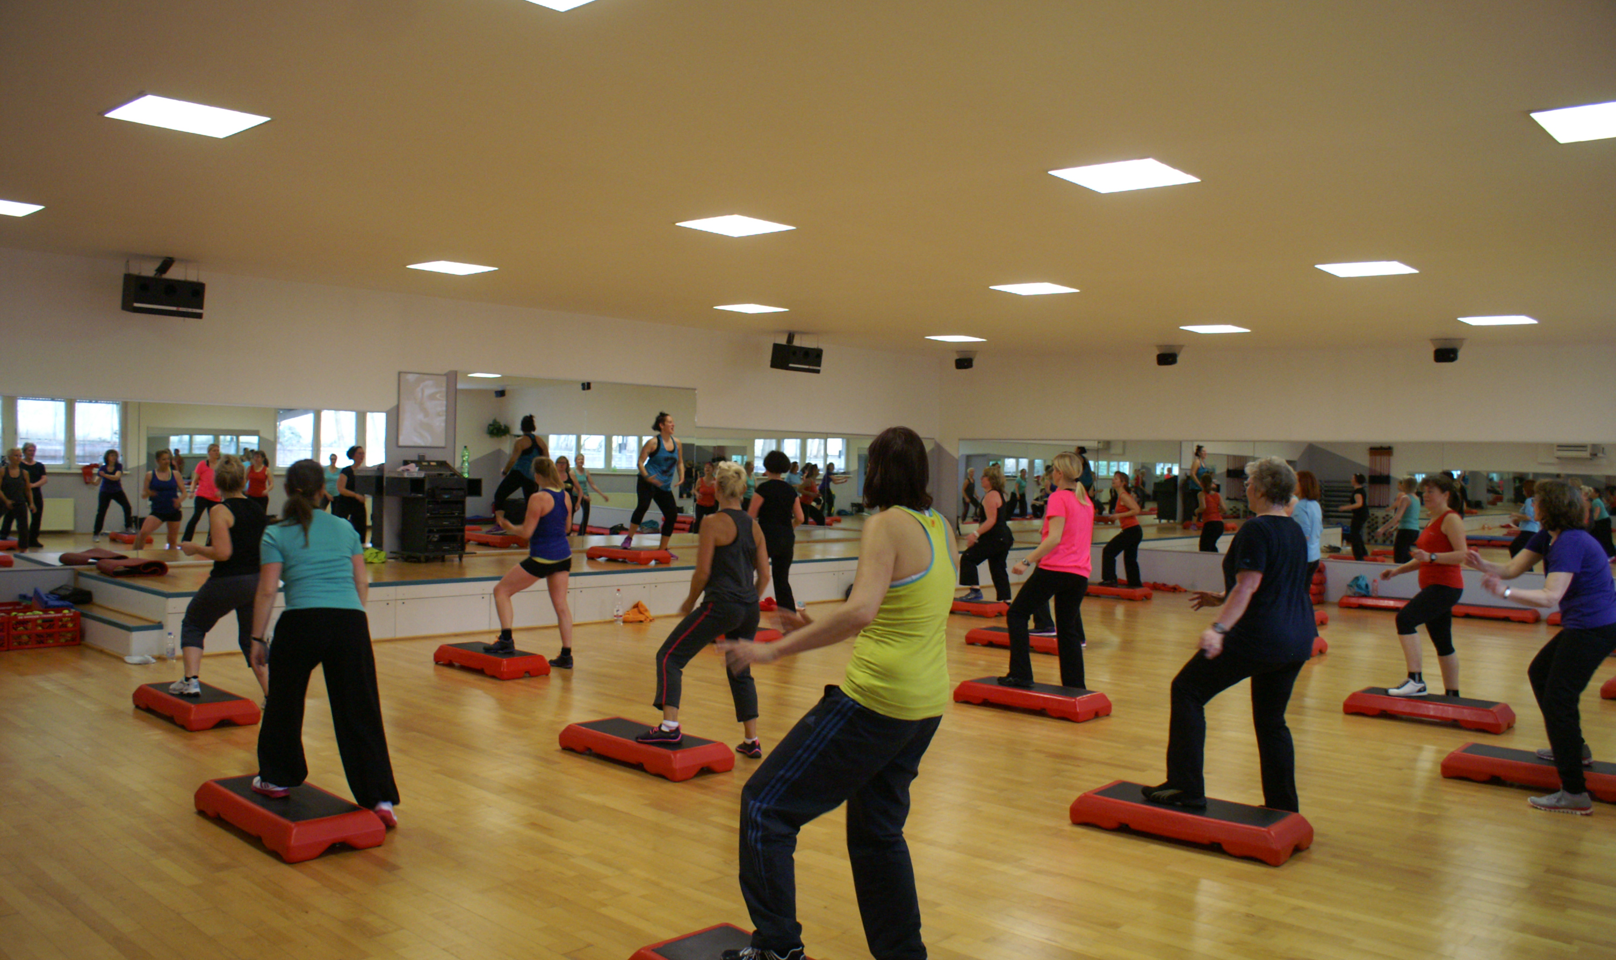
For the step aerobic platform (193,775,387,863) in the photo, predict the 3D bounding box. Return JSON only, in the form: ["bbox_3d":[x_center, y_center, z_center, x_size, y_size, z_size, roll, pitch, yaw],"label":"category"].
[{"bbox_3d":[-2.245,1.427,5.228,0.975,0.142,0.405,2,1,43],"label":"step aerobic platform"}]

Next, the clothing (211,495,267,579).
[{"bbox_3d":[-3.522,0.364,7.508,0.260,0.510,0.360,2,1,40],"label":"clothing"}]

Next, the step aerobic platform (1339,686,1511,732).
[{"bbox_3d":[4.165,1.537,8.123,0.934,0.139,0.381,2,0,41],"label":"step aerobic platform"}]

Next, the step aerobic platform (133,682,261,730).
[{"bbox_3d":[-3.672,1.342,7.264,0.934,0.139,0.381,2,0,44],"label":"step aerobic platform"}]

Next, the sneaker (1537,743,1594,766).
[{"bbox_3d":[4.096,1.482,6.542,0.270,0.110,0.100,2,1,18],"label":"sneaker"}]

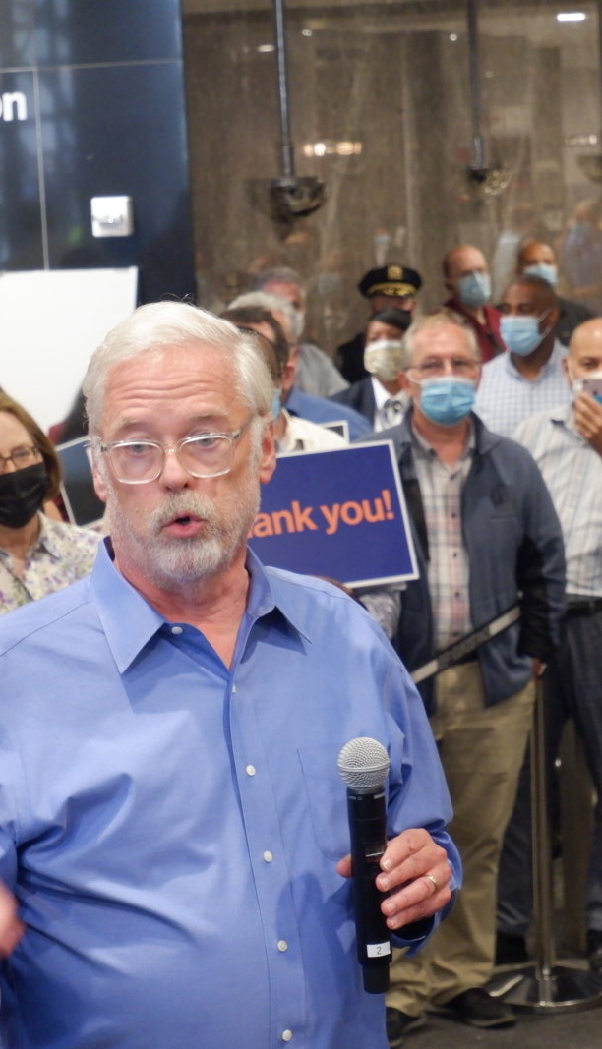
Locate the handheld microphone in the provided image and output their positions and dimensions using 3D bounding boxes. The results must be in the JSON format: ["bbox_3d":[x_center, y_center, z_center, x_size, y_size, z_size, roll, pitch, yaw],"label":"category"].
[{"bbox_3d":[0.067,0.334,2.910,0.051,0.256,0.051,-3,5,0],"label":"handheld microphone"}]

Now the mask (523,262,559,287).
[{"bbox_3d":[1.027,-1.058,12.700,0.145,0.115,0.090,-4,5,-14],"label":"mask"}]

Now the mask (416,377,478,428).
[{"bbox_3d":[0.358,-0.301,7.280,0.148,0.125,0.090,-2,6,2],"label":"mask"}]

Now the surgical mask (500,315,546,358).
[{"bbox_3d":[0.679,-0.575,9.100,0.143,0.125,0.090,1,7,31],"label":"surgical mask"}]

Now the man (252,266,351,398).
[{"bbox_3d":[0.005,-0.006,10.489,0.520,1.800,0.320,-6,7,-30],"label":"man"}]

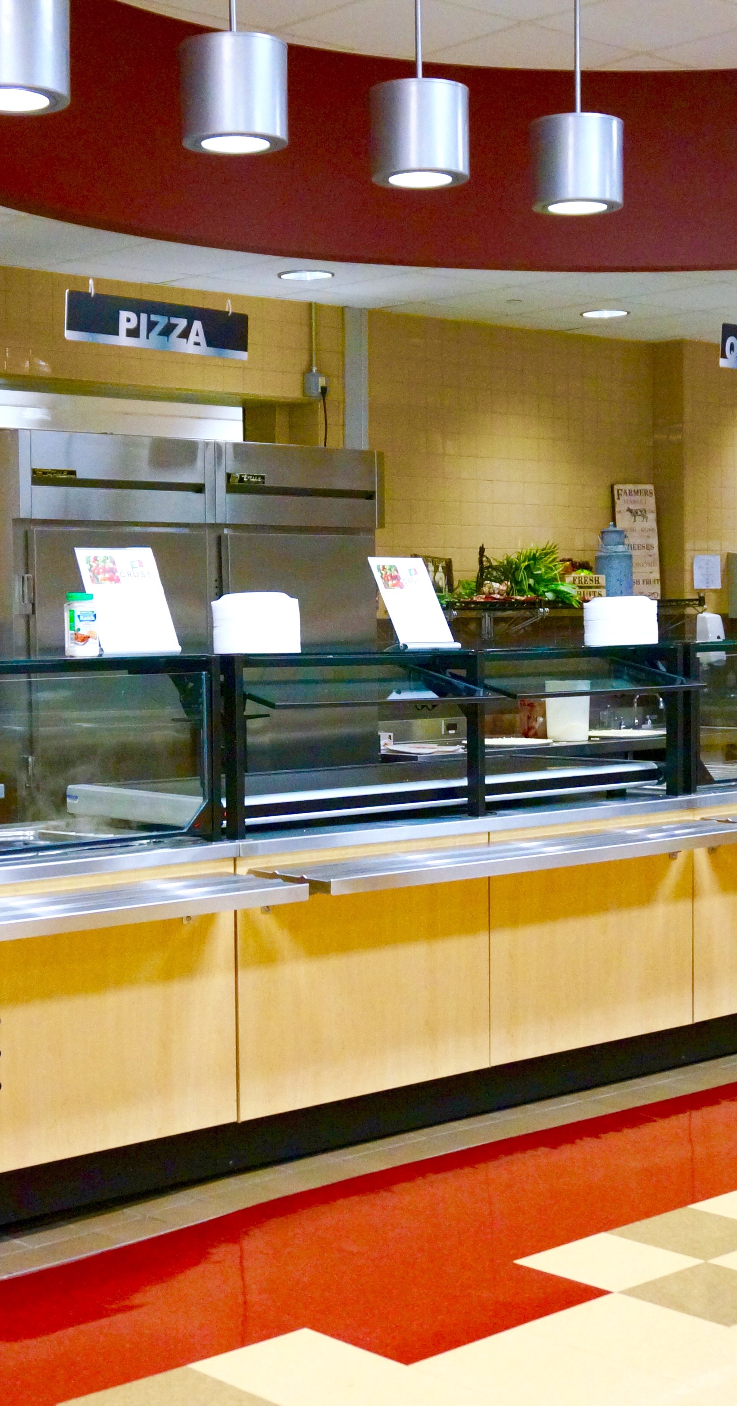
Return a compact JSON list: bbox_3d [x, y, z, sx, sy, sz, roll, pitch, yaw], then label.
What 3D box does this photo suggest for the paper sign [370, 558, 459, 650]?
[{"bbox_3d":[0.138,-0.281,6.094,0.220,0.260,0.140,-3,3,-42],"label":"paper sign"}]

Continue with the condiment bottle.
[{"bbox_3d":[-0.694,-0.191,5.118,0.090,0.158,0.090,-2,2,-16],"label":"condiment bottle"}]

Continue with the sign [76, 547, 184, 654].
[{"bbox_3d":[-0.598,-0.255,5.303,0.235,0.277,0.146,-3,3,-38],"label":"sign"}]

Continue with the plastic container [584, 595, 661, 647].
[{"bbox_3d":[0.798,-0.262,6.675,0.235,0.160,0.235,-1,2,7],"label":"plastic container"}]

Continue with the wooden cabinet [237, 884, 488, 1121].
[{"bbox_3d":[-0.192,0.709,5.952,0.918,0.673,0.580,-3,3,-42],"label":"wooden cabinet"}]

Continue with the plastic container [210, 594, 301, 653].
[{"bbox_3d":[-0.301,-0.211,5.678,0.235,0.160,0.235,-1,2,-3],"label":"plastic container"}]

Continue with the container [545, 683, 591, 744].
[{"bbox_3d":[0.873,0.031,9.283,0.193,0.261,0.183,-1,2,5],"label":"container"}]

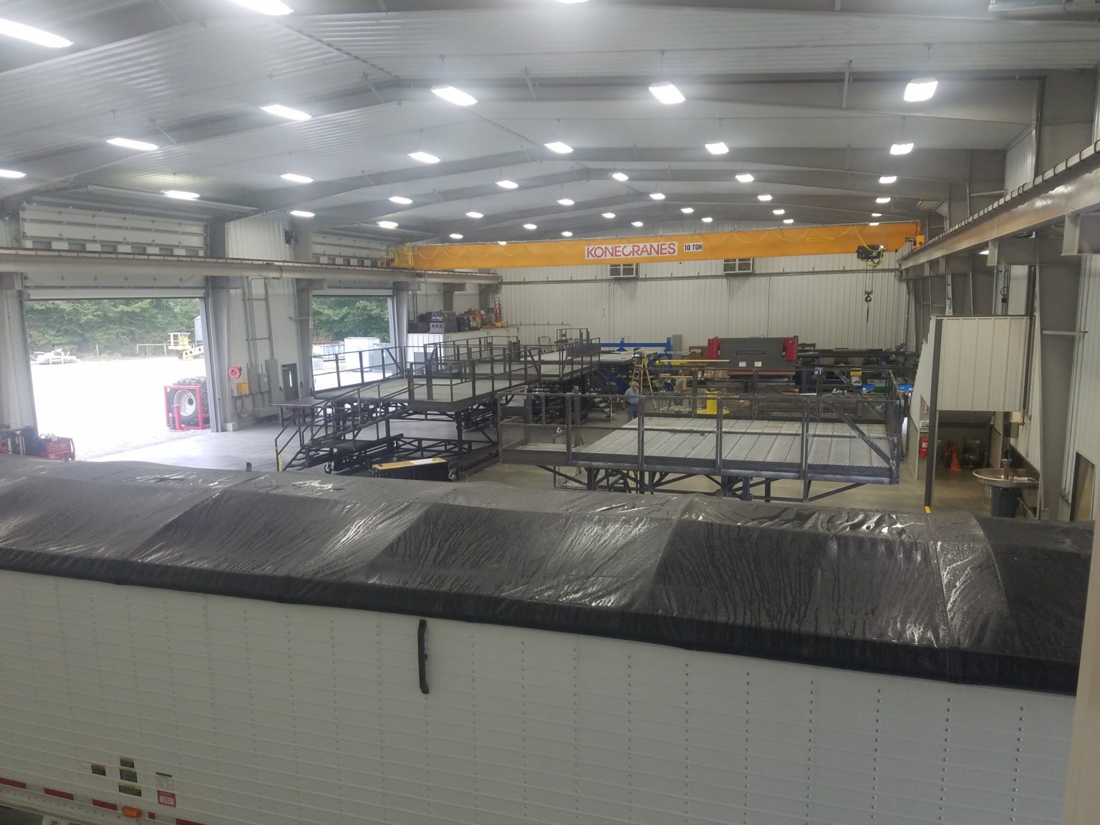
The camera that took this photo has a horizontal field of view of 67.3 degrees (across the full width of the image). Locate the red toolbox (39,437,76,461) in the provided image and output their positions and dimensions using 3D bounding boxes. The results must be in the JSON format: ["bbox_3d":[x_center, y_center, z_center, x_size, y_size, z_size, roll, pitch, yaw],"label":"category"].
[{"bbox_3d":[-15.403,1.215,25.754,0.440,0.750,0.920,2,8,20],"label":"red toolbox"}]

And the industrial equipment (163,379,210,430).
[{"bbox_3d":[-14.151,-0.389,32.635,1.720,1.960,1.250,2,8,20],"label":"industrial equipment"}]

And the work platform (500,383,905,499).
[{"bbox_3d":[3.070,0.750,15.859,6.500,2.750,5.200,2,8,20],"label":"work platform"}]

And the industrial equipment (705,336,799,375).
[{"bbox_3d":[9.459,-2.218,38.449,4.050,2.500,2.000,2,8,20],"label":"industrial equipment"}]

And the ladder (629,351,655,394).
[{"bbox_3d":[3.754,-1.217,34.332,0.620,2.200,1.300,6,11,43],"label":"ladder"}]

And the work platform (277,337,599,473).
[{"bbox_3d":[-2.857,-0.669,28.544,6.000,3.160,13.200,2,8,20],"label":"work platform"}]

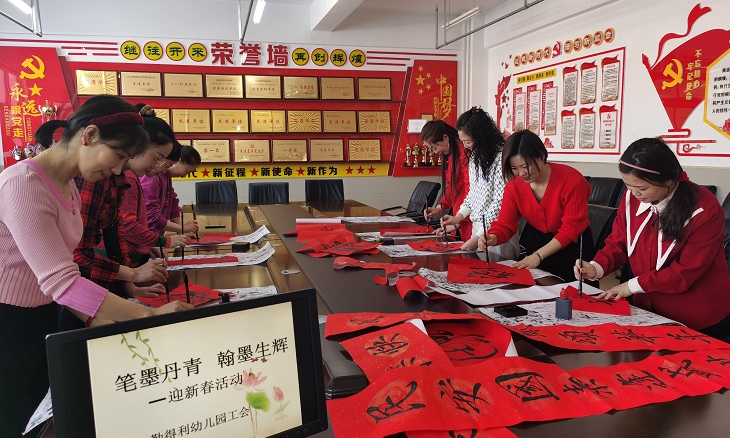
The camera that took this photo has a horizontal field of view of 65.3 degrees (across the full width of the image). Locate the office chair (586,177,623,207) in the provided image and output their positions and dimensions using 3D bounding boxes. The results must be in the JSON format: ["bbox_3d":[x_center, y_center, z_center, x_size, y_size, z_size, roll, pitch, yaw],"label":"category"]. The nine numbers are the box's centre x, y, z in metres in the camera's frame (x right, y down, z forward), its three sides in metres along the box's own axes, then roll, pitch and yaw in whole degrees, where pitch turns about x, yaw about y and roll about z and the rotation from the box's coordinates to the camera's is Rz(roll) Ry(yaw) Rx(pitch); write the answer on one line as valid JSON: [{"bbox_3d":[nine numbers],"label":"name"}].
[{"bbox_3d":[2.528,0.044,6.471,0.620,1.000,0.580,-3,8,-22],"label":"office chair"}]

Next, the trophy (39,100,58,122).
[{"bbox_3d":[-4.732,-1.552,8.547,0.270,0.460,0.170,-2,7,-14],"label":"trophy"}]

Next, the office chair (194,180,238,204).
[{"bbox_3d":[-1.680,0.082,6.498,0.600,1.020,0.620,-2,8,-15],"label":"office chair"}]

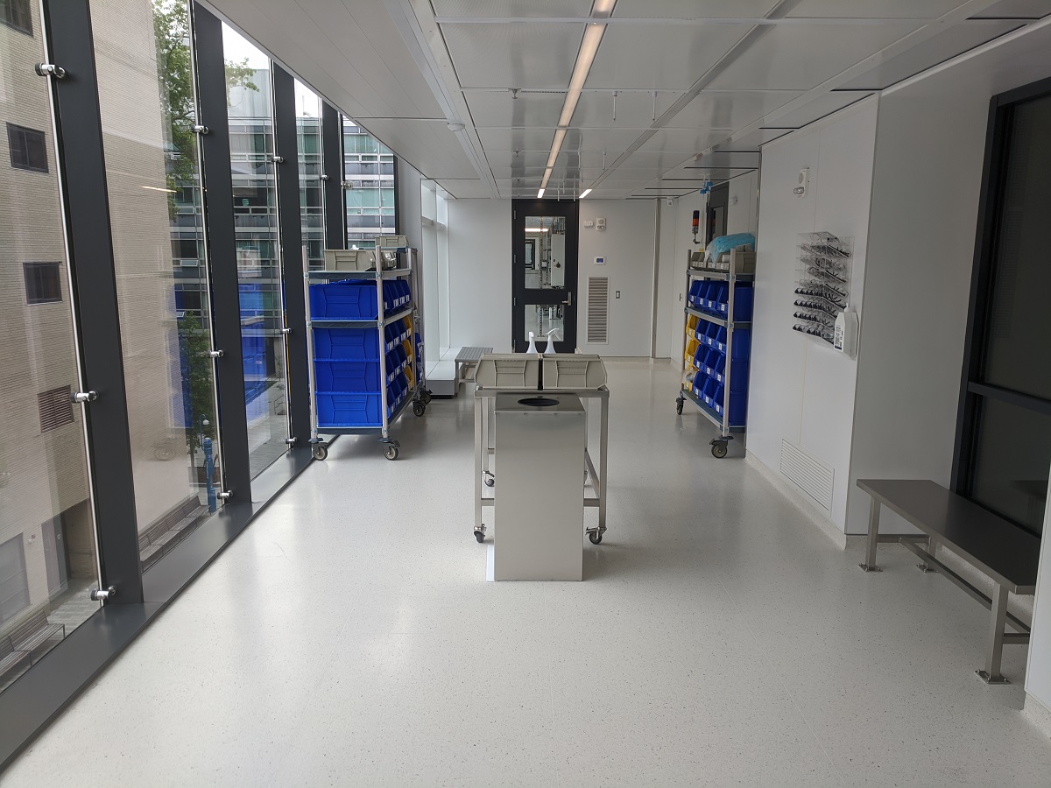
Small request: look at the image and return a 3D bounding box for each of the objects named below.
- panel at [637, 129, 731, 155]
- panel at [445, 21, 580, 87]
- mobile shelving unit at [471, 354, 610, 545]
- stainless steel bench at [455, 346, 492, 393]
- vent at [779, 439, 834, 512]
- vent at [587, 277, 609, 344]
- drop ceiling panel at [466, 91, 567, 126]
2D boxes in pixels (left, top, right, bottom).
[{"bbox_3d":[1.164,-1.911,5.931,0.510,0.030,1.190,0,10,0],"label":"panel"},{"bbox_3d":[-0.051,-1.504,3.517,0.552,0.040,1.171,0,10,0],"label":"panel"},{"bbox_3d":[0.090,0.235,5.059,0.760,1.100,1.220,0,10,0],"label":"mobile shelving unit"},{"bbox_3d":[-0.631,-0.297,10.003,0.422,0.431,1.337,0,10,0],"label":"stainless steel bench"},{"bbox_3d":[1.839,0.513,5.201,0.025,0.295,0.940,0,10,0],"label":"vent"},{"bbox_3d":[1.134,-1.296,12.301,0.340,1.056,0.040,0,10,0],"label":"vent"},{"bbox_3d":[-0.055,-1.699,4.709,0.550,0.030,1.195,0,10,0],"label":"drop ceiling panel"}]

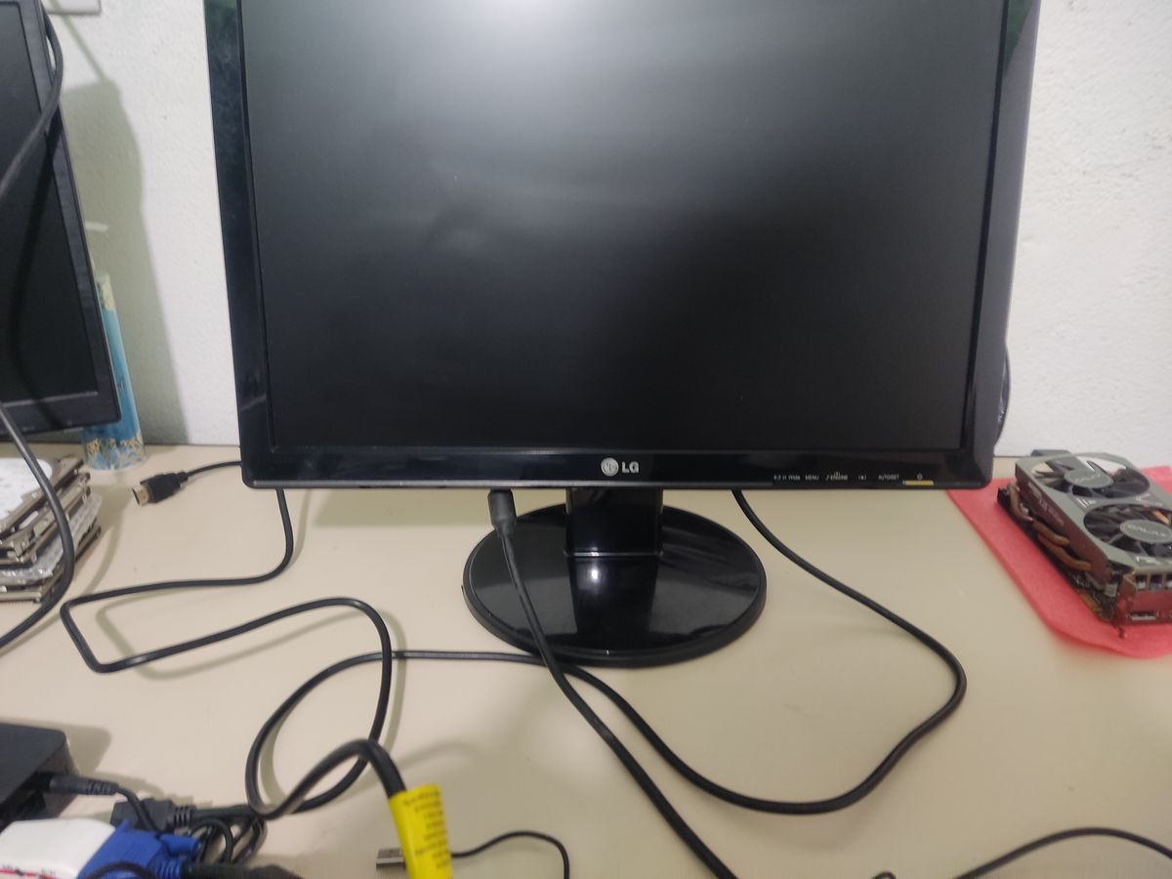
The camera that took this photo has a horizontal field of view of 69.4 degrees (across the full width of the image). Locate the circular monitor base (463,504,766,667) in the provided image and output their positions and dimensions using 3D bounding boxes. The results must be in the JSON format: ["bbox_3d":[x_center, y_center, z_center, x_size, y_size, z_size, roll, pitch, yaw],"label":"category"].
[{"bbox_3d":[0.019,0.085,0.557,0.197,0.013,0.197,0,22,0],"label":"circular monitor base"}]

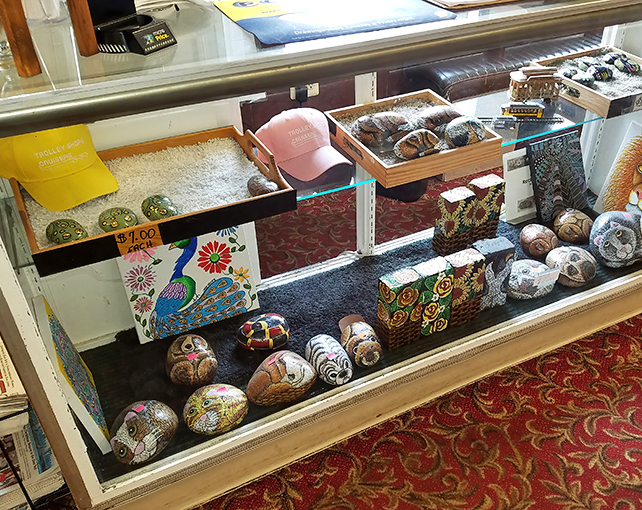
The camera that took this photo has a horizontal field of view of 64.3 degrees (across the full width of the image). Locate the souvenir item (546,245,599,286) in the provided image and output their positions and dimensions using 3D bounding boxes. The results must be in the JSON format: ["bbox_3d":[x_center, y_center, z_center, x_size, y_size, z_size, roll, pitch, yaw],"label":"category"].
[{"bbox_3d":[0.762,0.035,1.562,0.150,0.110,0.148,-24,36,-31],"label":"souvenir item"}]

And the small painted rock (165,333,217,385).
[{"bbox_3d":[-0.321,0.262,1.272,0.119,0.105,0.155,-18,33,-24],"label":"small painted rock"}]

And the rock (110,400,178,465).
[{"bbox_3d":[-0.381,0.379,1.101,0.145,0.100,0.145,-19,33,-25],"label":"rock"}]

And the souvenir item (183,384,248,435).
[{"bbox_3d":[-0.233,0.344,1.142,0.142,0.090,0.120,-9,31,-10],"label":"souvenir item"}]

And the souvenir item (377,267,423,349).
[{"bbox_3d":[0.209,0.142,1.341,0.098,0.198,0.057,-16,33,-22],"label":"souvenir item"}]

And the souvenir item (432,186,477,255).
[{"bbox_3d":[0.454,-0.109,1.742,0.101,0.204,0.059,-16,33,-22],"label":"souvenir item"}]

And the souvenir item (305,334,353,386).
[{"bbox_3d":[0.020,0.259,1.275,0.097,0.092,0.172,-15,31,-20],"label":"souvenir item"}]

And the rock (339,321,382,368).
[{"bbox_3d":[0.104,0.225,1.332,0.095,0.087,0.172,-14,31,-17],"label":"rock"}]

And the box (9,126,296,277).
[{"bbox_3d":[-0.347,-0.151,1.074,0.500,0.075,0.331,-18,43,-23],"label":"box"}]

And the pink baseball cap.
[{"bbox_3d":[-0.044,-0.288,1.260,0.180,0.125,0.268,-22,35,-30],"label":"pink baseball cap"}]

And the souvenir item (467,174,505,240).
[{"bbox_3d":[0.576,-0.157,1.807,0.101,0.205,0.059,-17,33,-22],"label":"souvenir item"}]

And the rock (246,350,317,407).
[{"bbox_3d":[-0.091,0.292,1.206,0.173,0.098,0.122,-25,37,-33],"label":"rock"}]

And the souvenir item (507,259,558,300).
[{"bbox_3d":[0.621,0.075,1.520,0.160,0.104,0.135,-14,31,-17],"label":"souvenir item"}]

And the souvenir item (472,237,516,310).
[{"bbox_3d":[0.490,0.060,1.472,0.098,0.195,0.060,-15,31,-19],"label":"souvenir item"}]

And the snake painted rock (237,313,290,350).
[{"bbox_3d":[-0.151,0.207,1.374,0.143,0.083,0.120,-15,32,-19],"label":"snake painted rock"}]

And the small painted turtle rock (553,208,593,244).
[{"bbox_3d":[0.892,-0.100,1.795,0.128,0.108,0.168,-5,29,-2],"label":"small painted turtle rock"}]

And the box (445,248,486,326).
[{"bbox_3d":[0.393,0.091,1.427,0.095,0.193,0.058,-15,31,-19],"label":"box"}]

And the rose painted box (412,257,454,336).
[{"bbox_3d":[0.299,0.119,1.389,0.095,0.193,0.058,-15,31,-19],"label":"rose painted box"}]

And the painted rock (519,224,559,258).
[{"bbox_3d":[0.735,-0.049,1.723,0.113,0.095,0.136,-16,33,-22],"label":"painted rock"}]

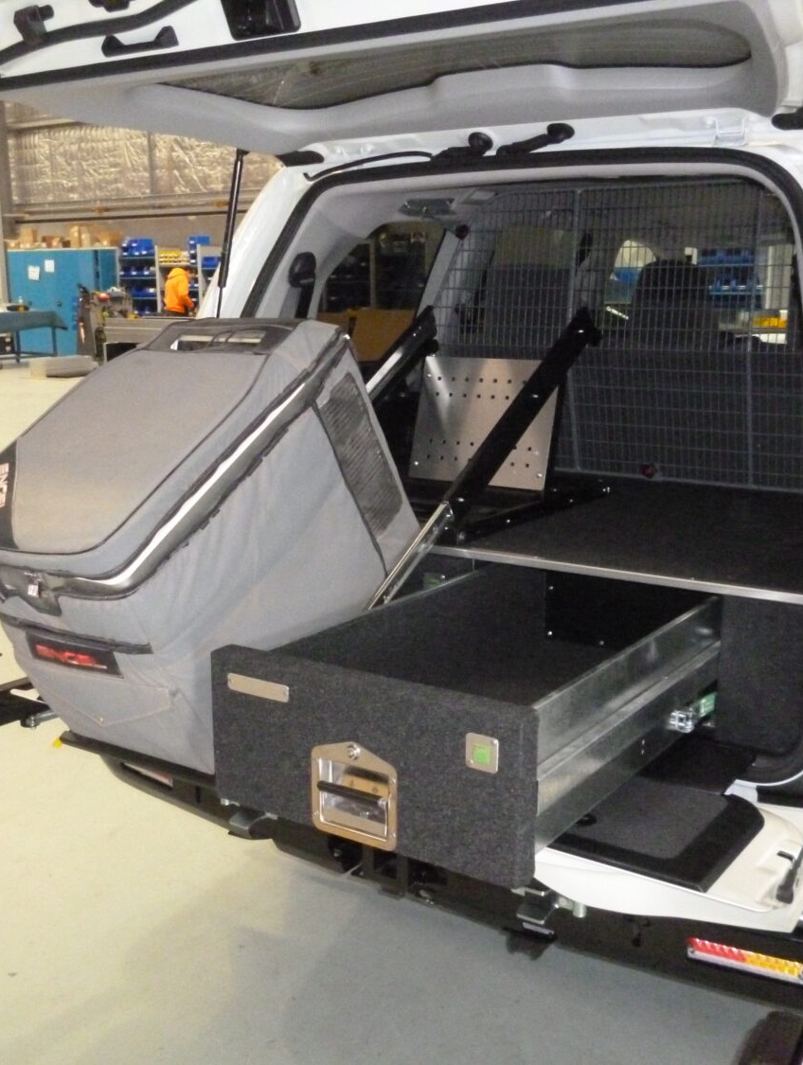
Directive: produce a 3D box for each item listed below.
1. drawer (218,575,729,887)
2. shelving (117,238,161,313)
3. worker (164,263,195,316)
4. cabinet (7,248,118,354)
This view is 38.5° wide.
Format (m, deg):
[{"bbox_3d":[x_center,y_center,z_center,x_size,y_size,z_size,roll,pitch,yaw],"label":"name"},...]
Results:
[{"bbox_3d":[0.241,0.268,2.244,0.615,0.267,1.084,6,12,34],"label":"drawer"},{"bbox_3d":[-4.273,-3.889,19.520,1.020,1.926,0.450,9,16,34],"label":"shelving"},{"bbox_3d":[-3.630,-3.572,18.810,0.420,1.680,0.500,-6,14,-24],"label":"worker"},{"bbox_3d":[-6.234,-4.211,21.076,2.468,1.874,0.600,9,16,34],"label":"cabinet"}]

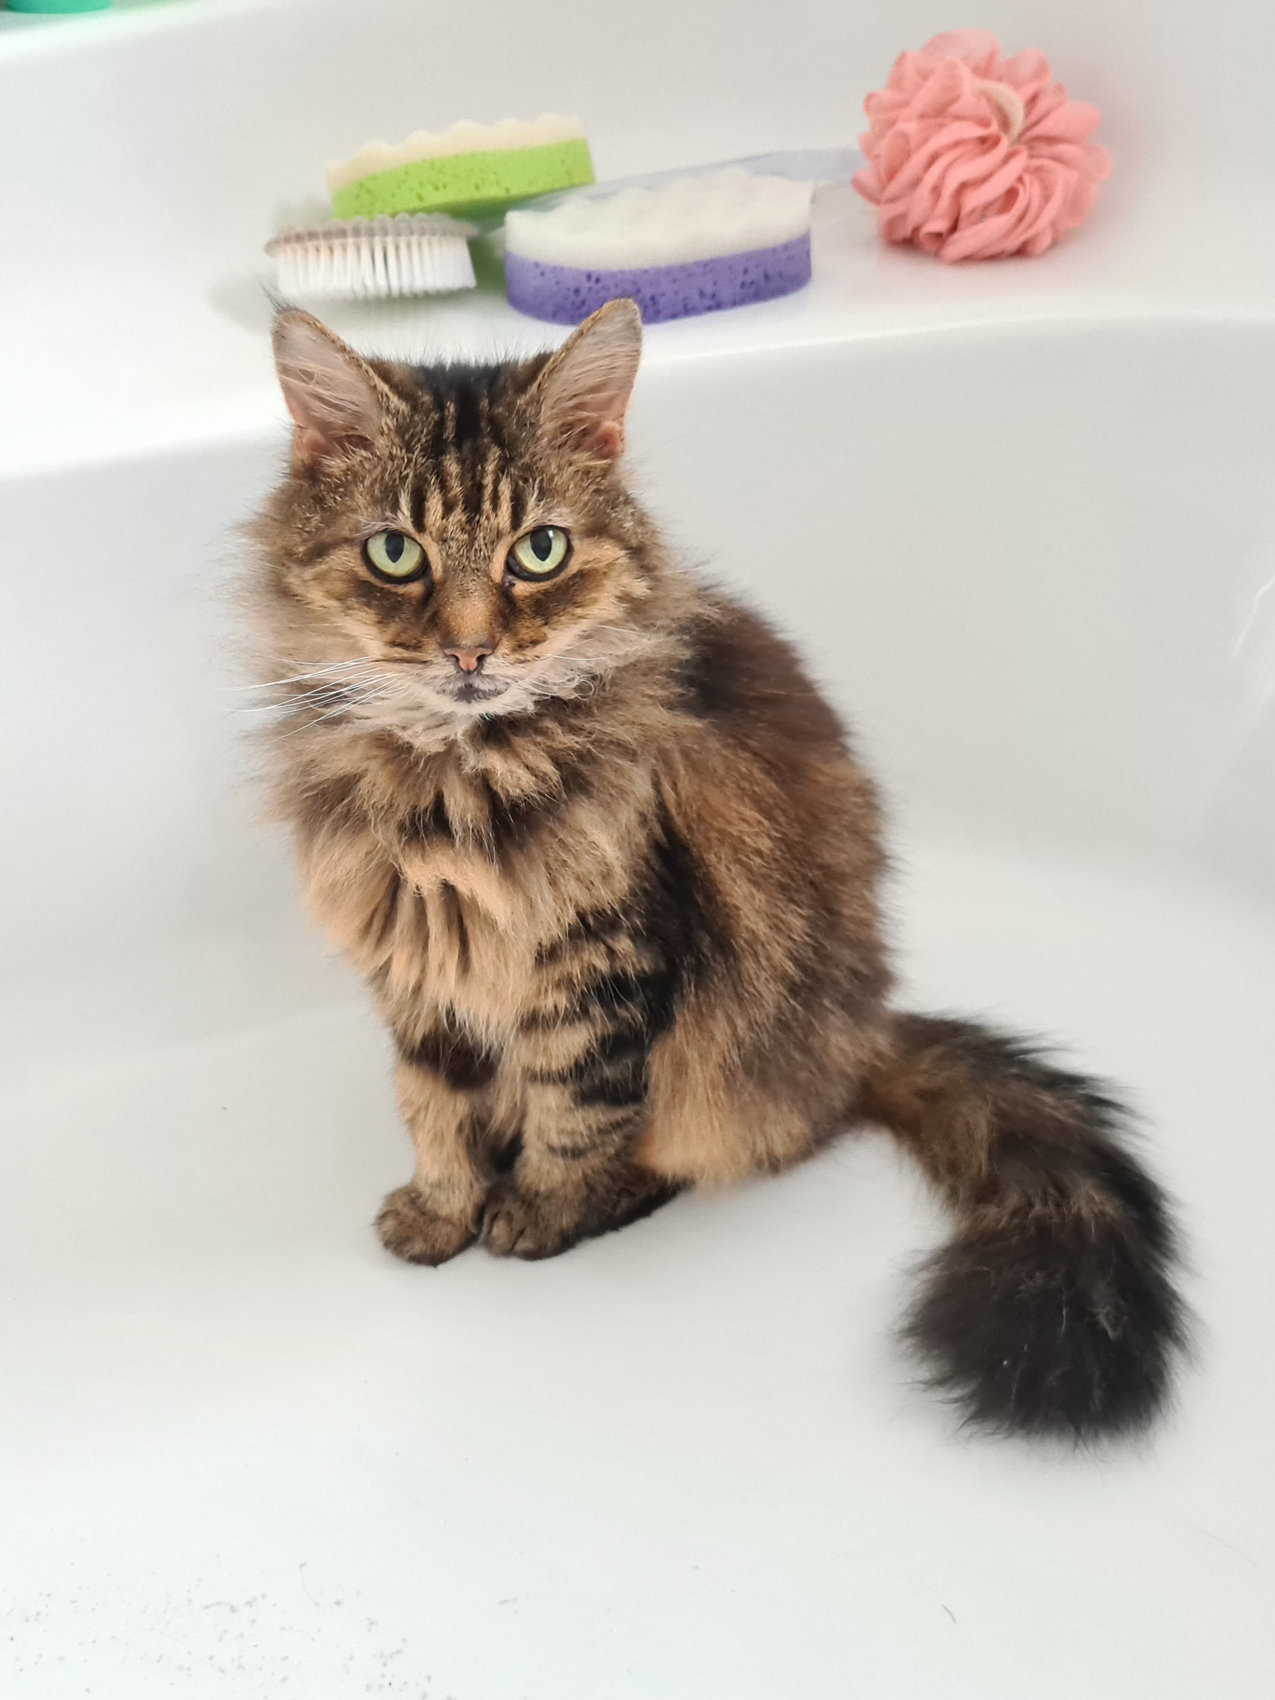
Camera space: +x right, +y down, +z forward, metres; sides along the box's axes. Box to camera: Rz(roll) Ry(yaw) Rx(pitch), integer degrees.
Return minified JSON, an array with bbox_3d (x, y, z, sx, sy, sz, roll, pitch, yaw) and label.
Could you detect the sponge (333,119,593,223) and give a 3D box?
[{"bbox_3d":[-0.089,-0.347,0.650,0.140,0.042,0.085,-17,25,-19],"label":"sponge"}]

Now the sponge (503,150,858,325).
[{"bbox_3d":[0.010,-0.273,0.585,0.146,0.043,0.090,-13,41,-15],"label":"sponge"}]

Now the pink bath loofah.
[{"bbox_3d":[0.163,-0.332,0.605,0.115,0.105,0.110,0,40,0],"label":"pink bath loofah"}]

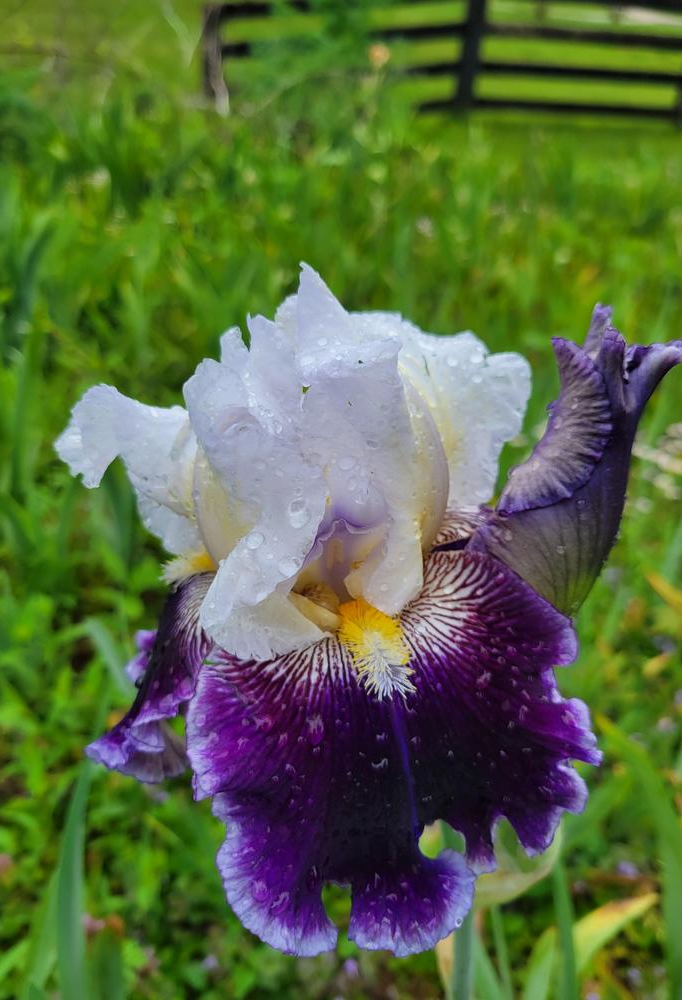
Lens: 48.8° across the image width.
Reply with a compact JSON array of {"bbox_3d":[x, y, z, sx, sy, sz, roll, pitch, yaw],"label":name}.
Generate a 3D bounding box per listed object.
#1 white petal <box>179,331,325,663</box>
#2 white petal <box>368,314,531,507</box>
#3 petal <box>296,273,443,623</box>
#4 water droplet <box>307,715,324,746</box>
[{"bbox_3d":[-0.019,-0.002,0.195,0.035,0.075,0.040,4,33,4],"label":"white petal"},{"bbox_3d":[0.030,-0.027,0.222,0.044,0.050,0.030,-3,33,-7],"label":"white petal"},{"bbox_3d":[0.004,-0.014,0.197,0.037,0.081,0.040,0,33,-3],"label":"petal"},{"bbox_3d":[-0.006,0.058,0.190,0.004,0.008,0.003,2,33,0],"label":"water droplet"}]

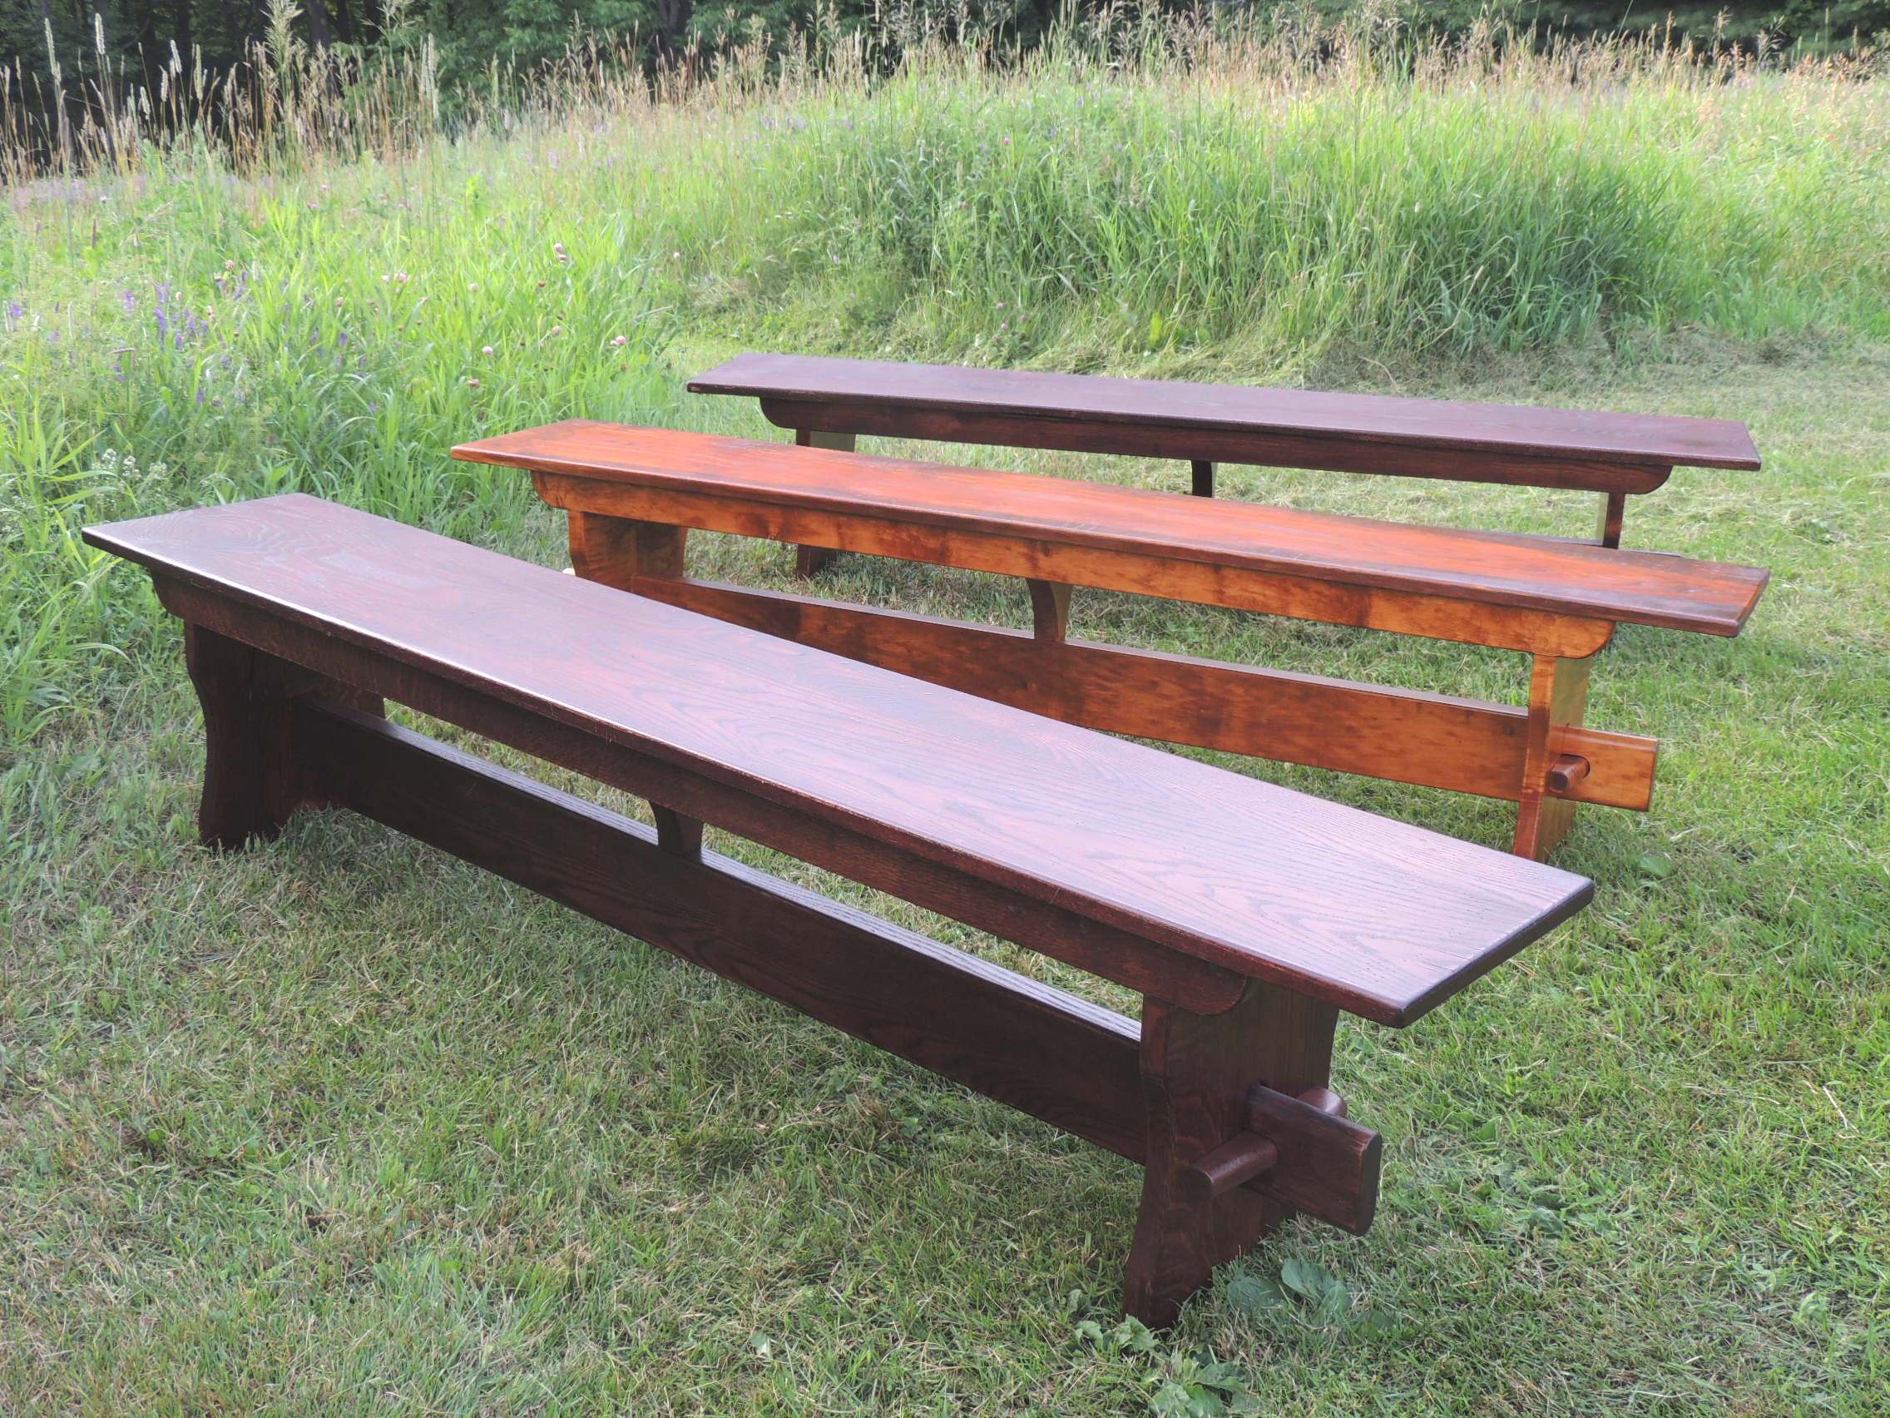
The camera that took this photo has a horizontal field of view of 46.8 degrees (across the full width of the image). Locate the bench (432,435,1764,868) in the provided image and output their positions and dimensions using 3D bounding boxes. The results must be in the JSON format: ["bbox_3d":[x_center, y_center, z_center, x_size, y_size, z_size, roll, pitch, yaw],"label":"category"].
[{"bbox_3d":[0.177,-0.130,3.701,2.216,0.443,0.373,10,19,25],"label":"bench"}]

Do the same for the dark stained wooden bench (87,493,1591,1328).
[{"bbox_3d":[-0.327,0.164,2.750,2.208,0.443,0.372,17,24,38],"label":"dark stained wooden bench"}]

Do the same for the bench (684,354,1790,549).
[{"bbox_3d":[0.556,-0.450,4.765,2.231,0.443,0.371,6,20,14],"label":"bench"}]

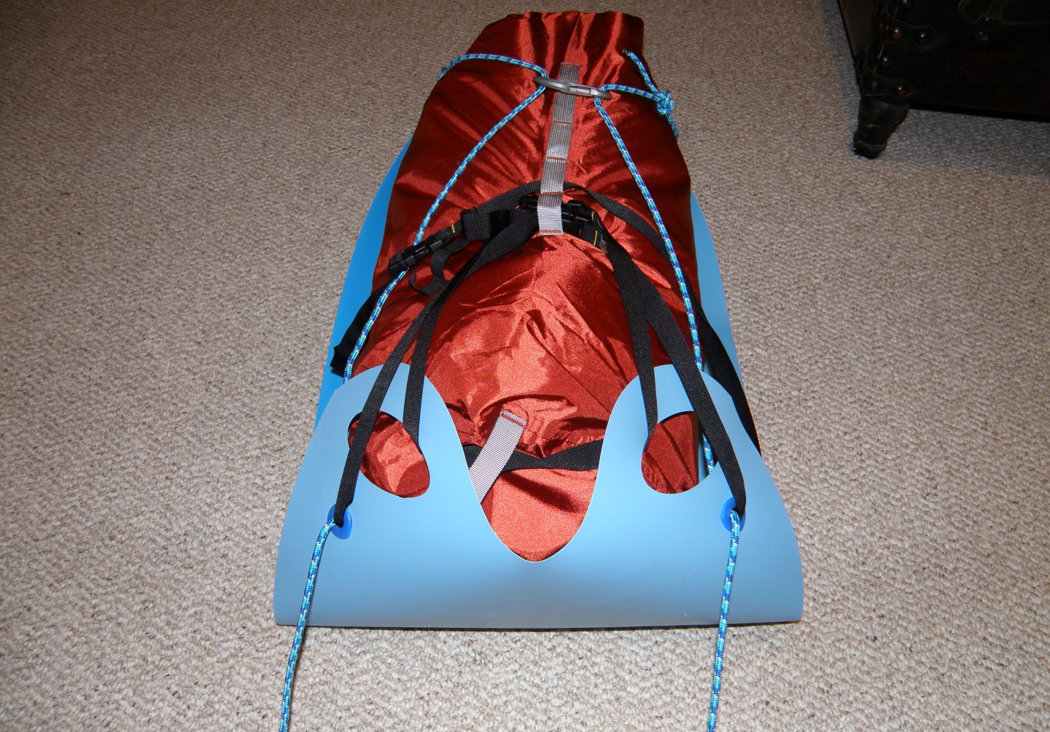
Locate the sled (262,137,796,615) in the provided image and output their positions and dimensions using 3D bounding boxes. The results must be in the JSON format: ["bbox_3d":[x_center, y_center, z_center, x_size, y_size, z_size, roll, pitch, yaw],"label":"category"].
[{"bbox_3d":[0.016,-0.096,0.909,0.480,0.195,0.760,1,53,0],"label":"sled"}]

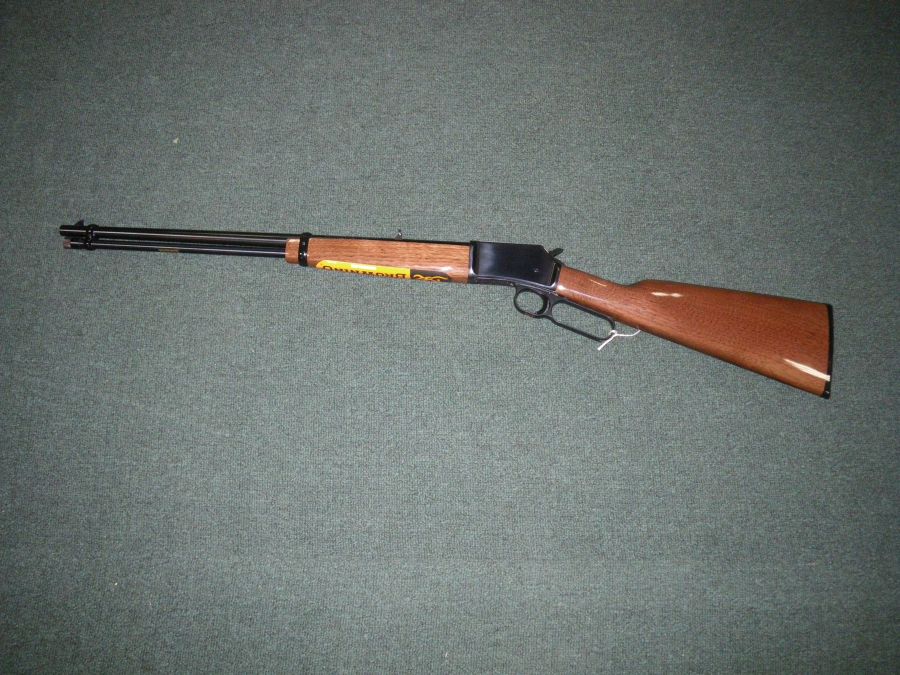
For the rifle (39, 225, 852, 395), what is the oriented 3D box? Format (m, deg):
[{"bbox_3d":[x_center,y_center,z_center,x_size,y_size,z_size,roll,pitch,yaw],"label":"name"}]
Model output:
[{"bbox_3d":[-0.009,-0.039,0.855,0.933,0.044,0.185,3,73,-1],"label":"rifle"}]

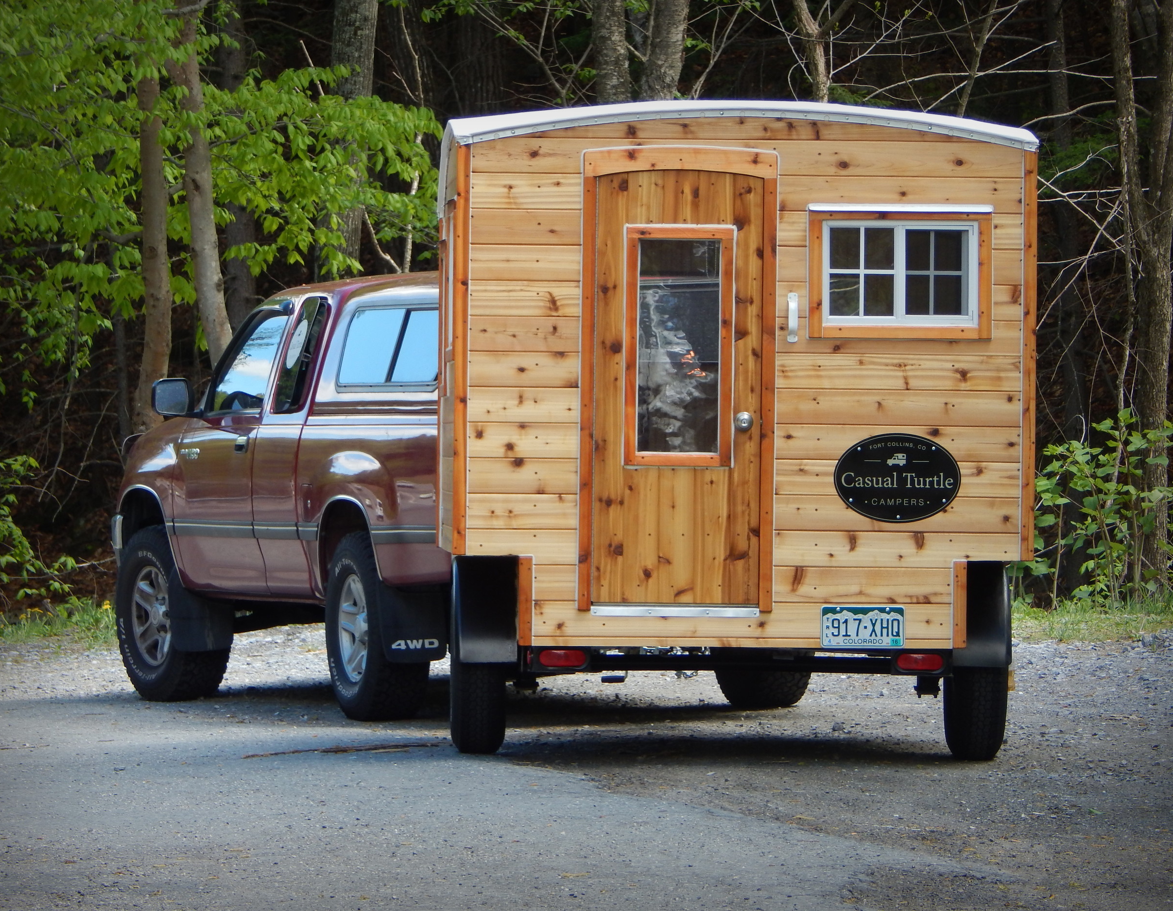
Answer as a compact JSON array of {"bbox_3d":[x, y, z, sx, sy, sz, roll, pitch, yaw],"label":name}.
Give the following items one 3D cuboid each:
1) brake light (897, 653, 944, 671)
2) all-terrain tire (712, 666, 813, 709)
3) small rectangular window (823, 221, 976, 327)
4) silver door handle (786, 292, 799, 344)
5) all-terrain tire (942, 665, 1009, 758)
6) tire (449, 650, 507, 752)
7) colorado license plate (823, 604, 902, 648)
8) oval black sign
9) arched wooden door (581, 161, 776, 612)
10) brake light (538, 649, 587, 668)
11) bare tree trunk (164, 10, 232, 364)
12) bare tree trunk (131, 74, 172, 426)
[{"bbox_3d":[1.205,0.746,35.369,0.167,0.064,0.040,1,0,-2],"label":"brake light"},{"bbox_3d":[0.730,0.656,40.400,0.265,0.780,0.780,0,0,-18],"label":"all-terrain tire"},{"bbox_3d":[1.129,-0.655,35.355,0.555,0.384,0.050,1,0,-2],"label":"small rectangular window"},{"bbox_3d":[0.743,-0.498,35.319,0.040,0.183,0.042,1,0,-2],"label":"silver door handle"},{"bbox_3d":[1.446,0.791,36.350,0.210,0.680,0.680,1,0,-3],"label":"all-terrain tire"},{"bbox_3d":[-0.394,0.770,36.200,0.200,0.675,0.675,1,0,-2],"label":"tire"},{"bbox_3d":[0.995,0.618,35.250,0.305,0.153,0.005,1,0,-3],"label":"colorado license plate"},{"bbox_3d":[1.120,0.082,35.250,0.457,0.320,0.010,1,0,-3],"label":"oval black sign"},{"bbox_3d":[0.332,-0.262,35.322,0.705,1.645,0.060,1,0,-2],"label":"arched wooden door"},{"bbox_3d":[-0.084,0.732,35.210,0.172,0.066,0.035,1,0,-3],"label":"brake light"},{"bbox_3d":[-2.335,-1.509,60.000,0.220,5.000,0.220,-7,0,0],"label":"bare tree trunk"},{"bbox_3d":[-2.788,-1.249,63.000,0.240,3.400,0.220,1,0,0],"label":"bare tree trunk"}]

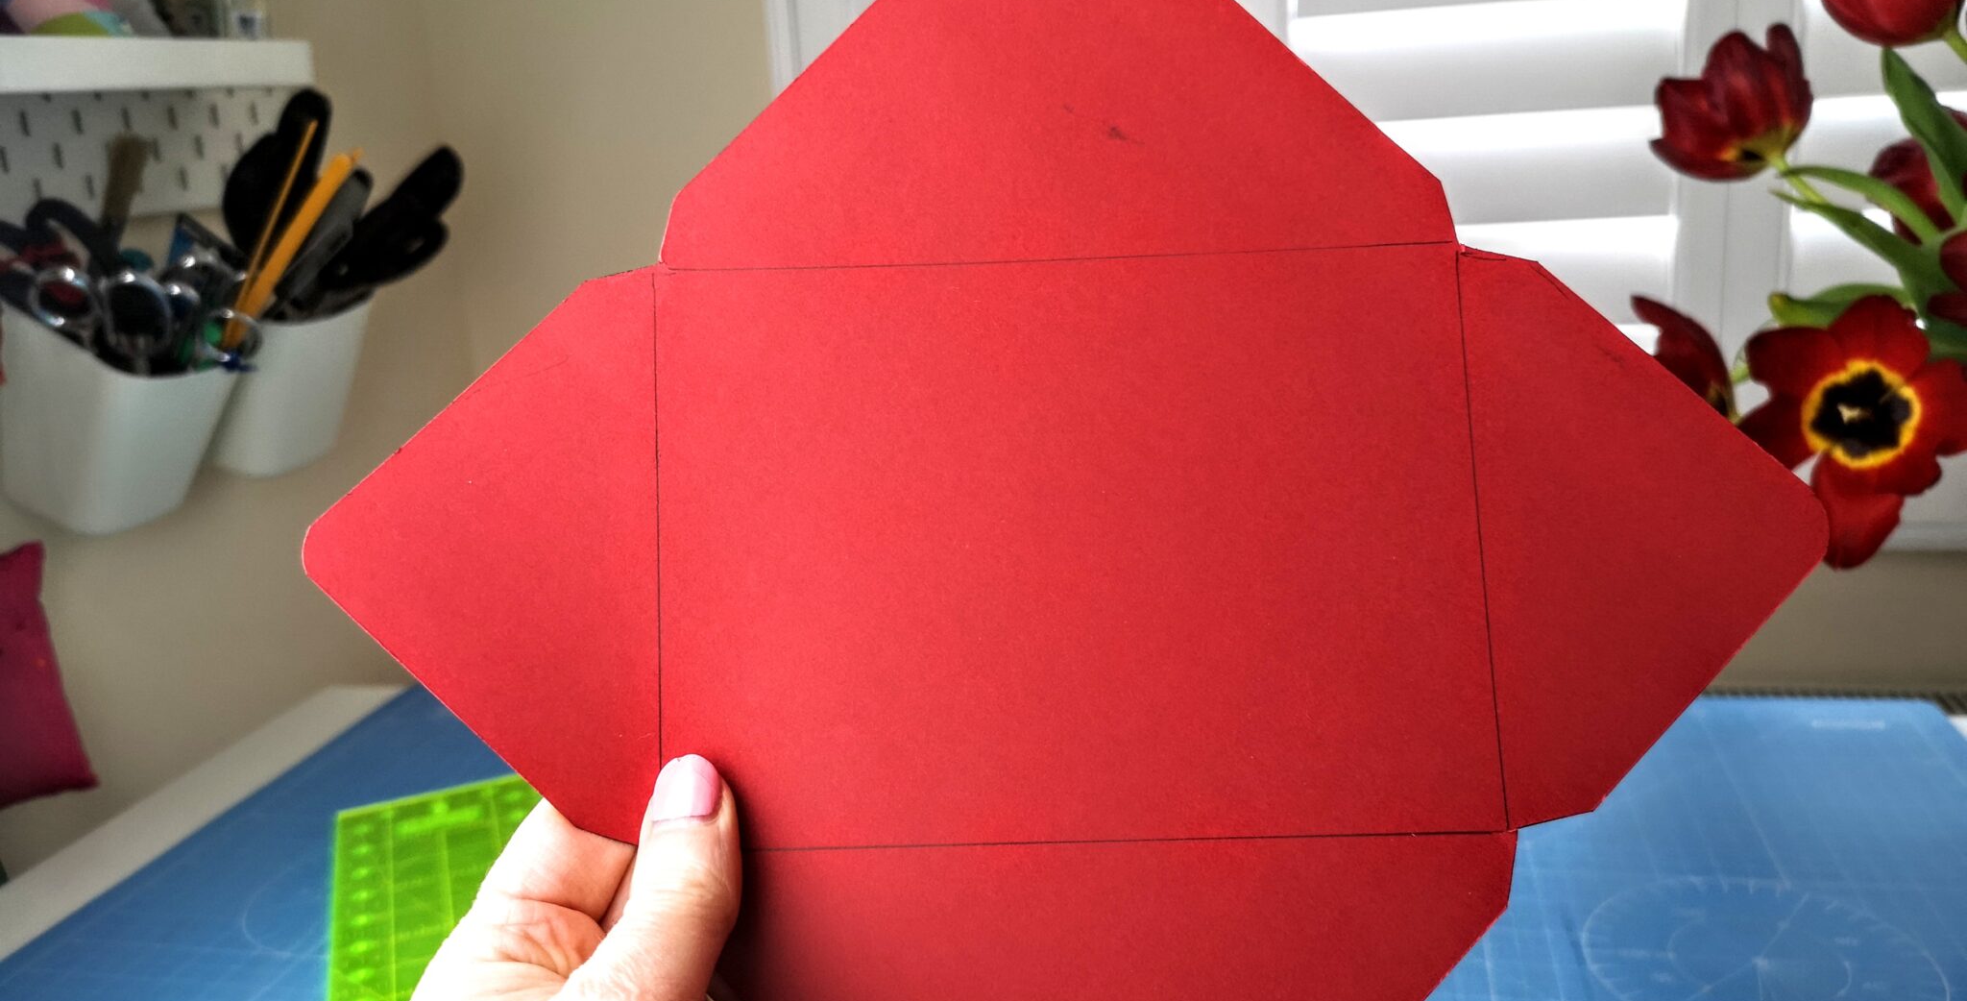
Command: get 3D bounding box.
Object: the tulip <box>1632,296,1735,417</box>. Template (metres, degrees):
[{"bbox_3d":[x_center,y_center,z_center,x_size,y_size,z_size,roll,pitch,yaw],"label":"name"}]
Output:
[{"bbox_3d":[0.315,-0.054,0.700,0.064,0.067,0.067,28,0,-6],"label":"tulip"}]

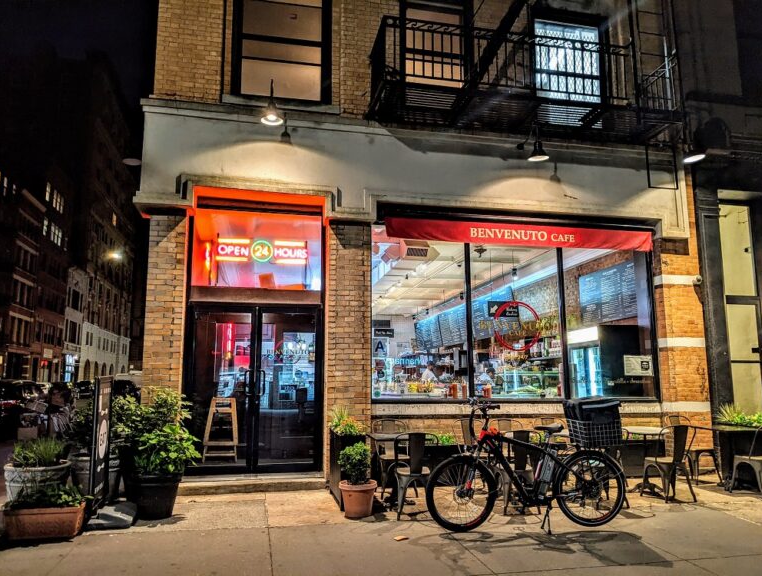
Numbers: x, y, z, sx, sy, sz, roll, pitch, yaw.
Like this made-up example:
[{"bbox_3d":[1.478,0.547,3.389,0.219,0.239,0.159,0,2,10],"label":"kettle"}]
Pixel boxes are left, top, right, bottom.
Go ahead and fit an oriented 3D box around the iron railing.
[{"bbox_3d":[2.044,-2.862,8.405,4.332,0.951,0.951,2,-9,-13],"label":"iron railing"}]

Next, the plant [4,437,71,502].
[{"bbox_3d":[-3.372,1.878,5.923,0.617,0.813,0.617,2,-9,-13],"label":"plant"}]

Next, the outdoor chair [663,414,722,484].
[{"bbox_3d":[4.168,2.166,8.045,0.490,0.850,0.440,3,-9,-17],"label":"outdoor chair"}]

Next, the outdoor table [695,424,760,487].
[{"bbox_3d":[4.438,2.170,7.671,0.630,0.740,0.640,2,-9,-12],"label":"outdoor table"}]

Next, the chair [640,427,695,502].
[{"bbox_3d":[3.319,2.014,6.941,0.451,0.848,0.490,2,-9,-14],"label":"chair"}]

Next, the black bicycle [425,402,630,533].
[{"bbox_3d":[1.371,1.657,5.644,1.921,1.205,0.608,1,-9,-6],"label":"black bicycle"}]

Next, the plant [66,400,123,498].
[{"bbox_3d":[-3.288,1.856,6.892,0.627,1.107,0.608,2,-9,-13],"label":"plant"}]

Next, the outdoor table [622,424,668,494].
[{"bbox_3d":[3.268,2.130,7.408,0.620,0.740,0.620,2,-9,-12],"label":"outdoor table"}]

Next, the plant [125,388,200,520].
[{"bbox_3d":[-2.276,1.688,6.214,0.755,1.284,0.735,2,-9,-13],"label":"plant"}]

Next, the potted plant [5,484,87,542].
[{"bbox_3d":[-3.009,1.993,5.410,0.647,0.451,0.333,2,-9,-13],"label":"potted plant"}]

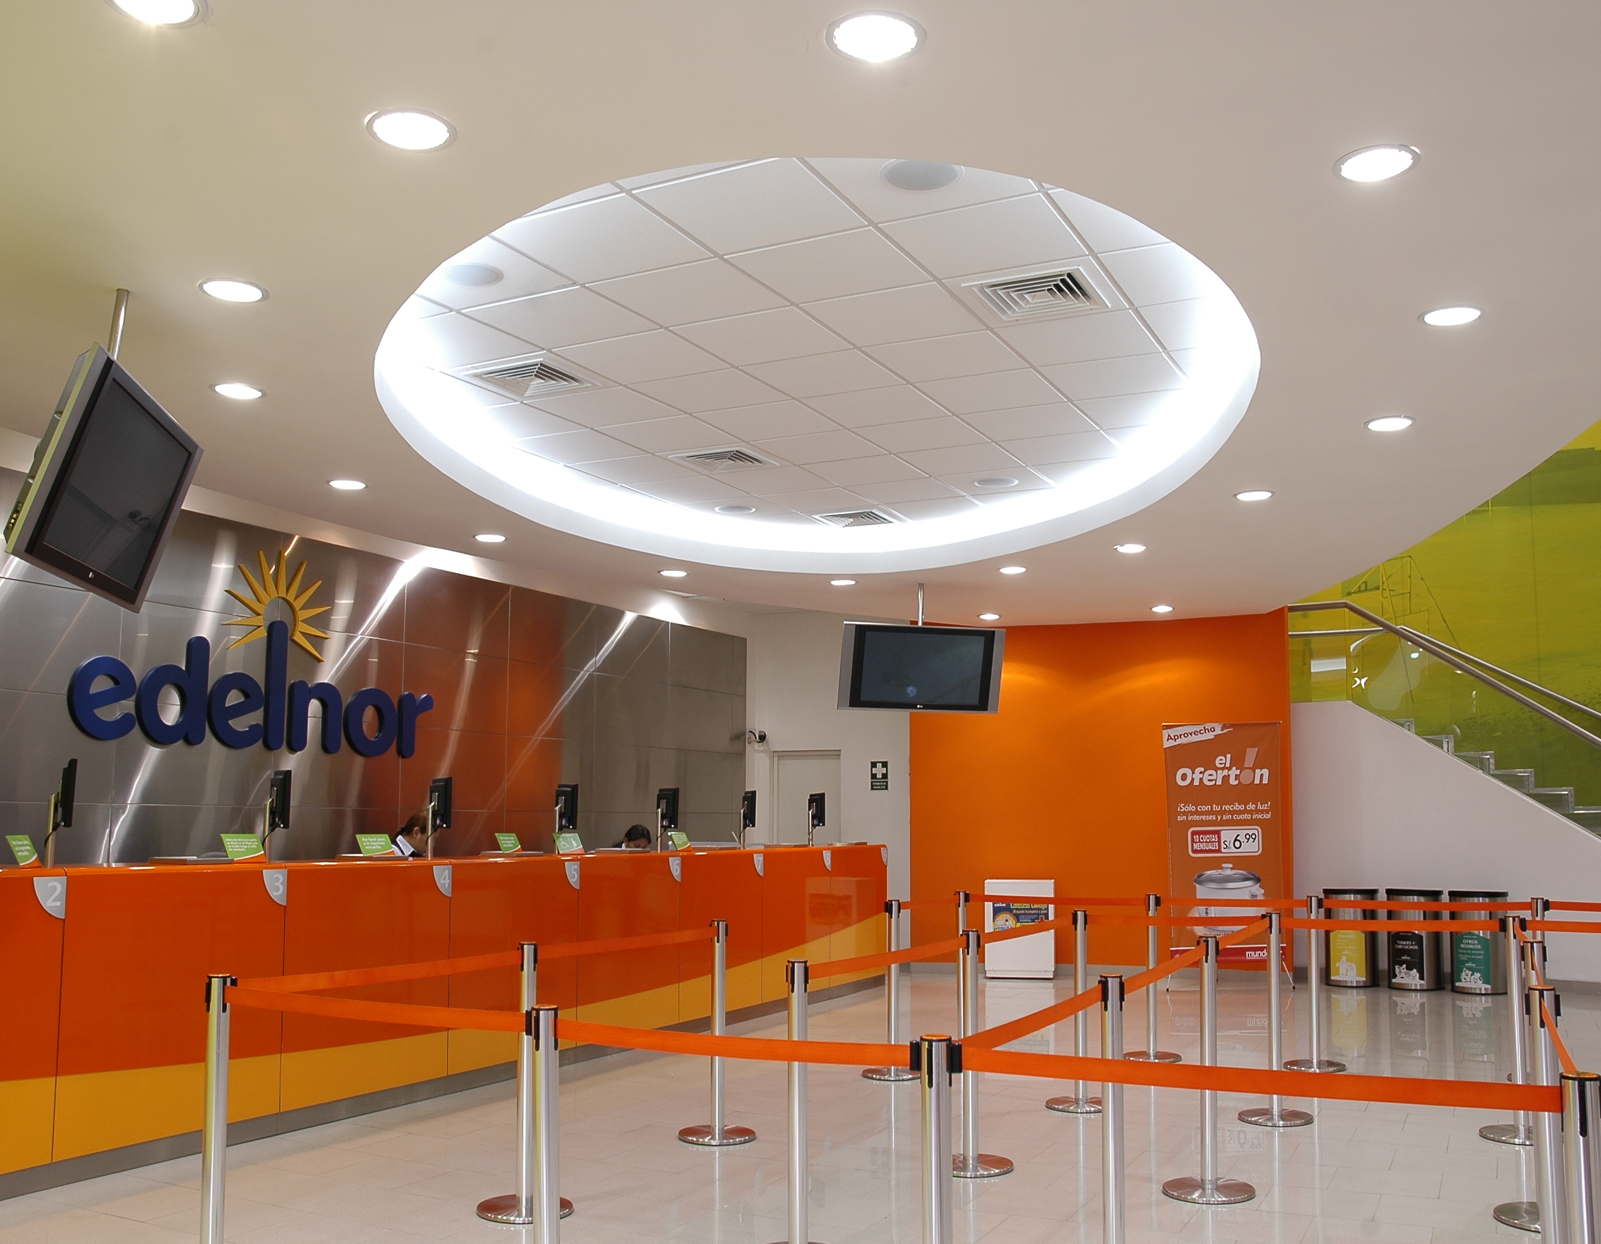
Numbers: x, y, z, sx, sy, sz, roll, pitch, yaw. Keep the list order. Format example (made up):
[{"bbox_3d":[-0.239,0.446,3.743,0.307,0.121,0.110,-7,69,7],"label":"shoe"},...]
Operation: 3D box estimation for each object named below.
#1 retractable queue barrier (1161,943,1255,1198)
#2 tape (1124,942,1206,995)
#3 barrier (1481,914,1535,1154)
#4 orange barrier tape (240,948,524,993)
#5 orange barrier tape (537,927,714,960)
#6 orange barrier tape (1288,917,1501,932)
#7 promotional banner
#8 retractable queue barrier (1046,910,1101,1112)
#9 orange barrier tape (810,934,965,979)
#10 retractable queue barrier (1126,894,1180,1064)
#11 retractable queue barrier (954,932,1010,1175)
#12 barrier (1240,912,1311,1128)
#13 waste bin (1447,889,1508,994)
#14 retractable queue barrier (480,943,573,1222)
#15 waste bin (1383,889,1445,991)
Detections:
[{"bbox_3d":[1.631,1.752,5.582,0.356,0.990,0.356,-4,-9,27],"label":"retractable queue barrier"},{"bbox_3d":[1.290,1.204,4.896,0.015,0.057,1.601,-4,-9,25],"label":"tape"},{"bbox_3d":[3.189,1.800,6.247,0.348,0.957,0.348,-4,-8,26],"label":"barrier"},{"bbox_3d":[-1.395,1.204,4.832,0.015,0.057,1.272,-5,-9,31],"label":"orange barrier tape"},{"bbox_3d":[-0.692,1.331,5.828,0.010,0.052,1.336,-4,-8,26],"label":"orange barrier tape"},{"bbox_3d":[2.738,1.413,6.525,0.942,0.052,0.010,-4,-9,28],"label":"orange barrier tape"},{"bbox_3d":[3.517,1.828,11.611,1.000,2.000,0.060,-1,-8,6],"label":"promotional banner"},{"bbox_3d":[1.397,1.934,7.025,0.348,0.957,0.348,-1,-8,11],"label":"retractable queue barrier"},{"bbox_3d":[0.373,1.272,5.342,0.015,0.057,1.542,-4,-9,27],"label":"orange barrier tape"},{"bbox_3d":[2.203,2.214,8.761,0.356,0.990,0.356,-4,-9,27],"label":"retractable queue barrier"},{"bbox_3d":[0.735,1.815,5.989,0.356,0.990,0.356,-4,-9,27],"label":"retractable queue barrier"},{"bbox_3d":[2.351,1.948,6.937,0.356,0.990,0.356,-4,-9,27],"label":"barrier"},{"bbox_3d":[5.848,2.759,12.129,0.470,0.856,0.455,-6,-10,35],"label":"waste bin"},{"bbox_3d":[-1.002,1.677,5.181,0.348,0.957,0.348,1,-8,-11],"label":"retractable queue barrier"},{"bbox_3d":[5.421,2.802,12.409,0.470,0.856,0.455,-6,-10,35],"label":"waste bin"}]

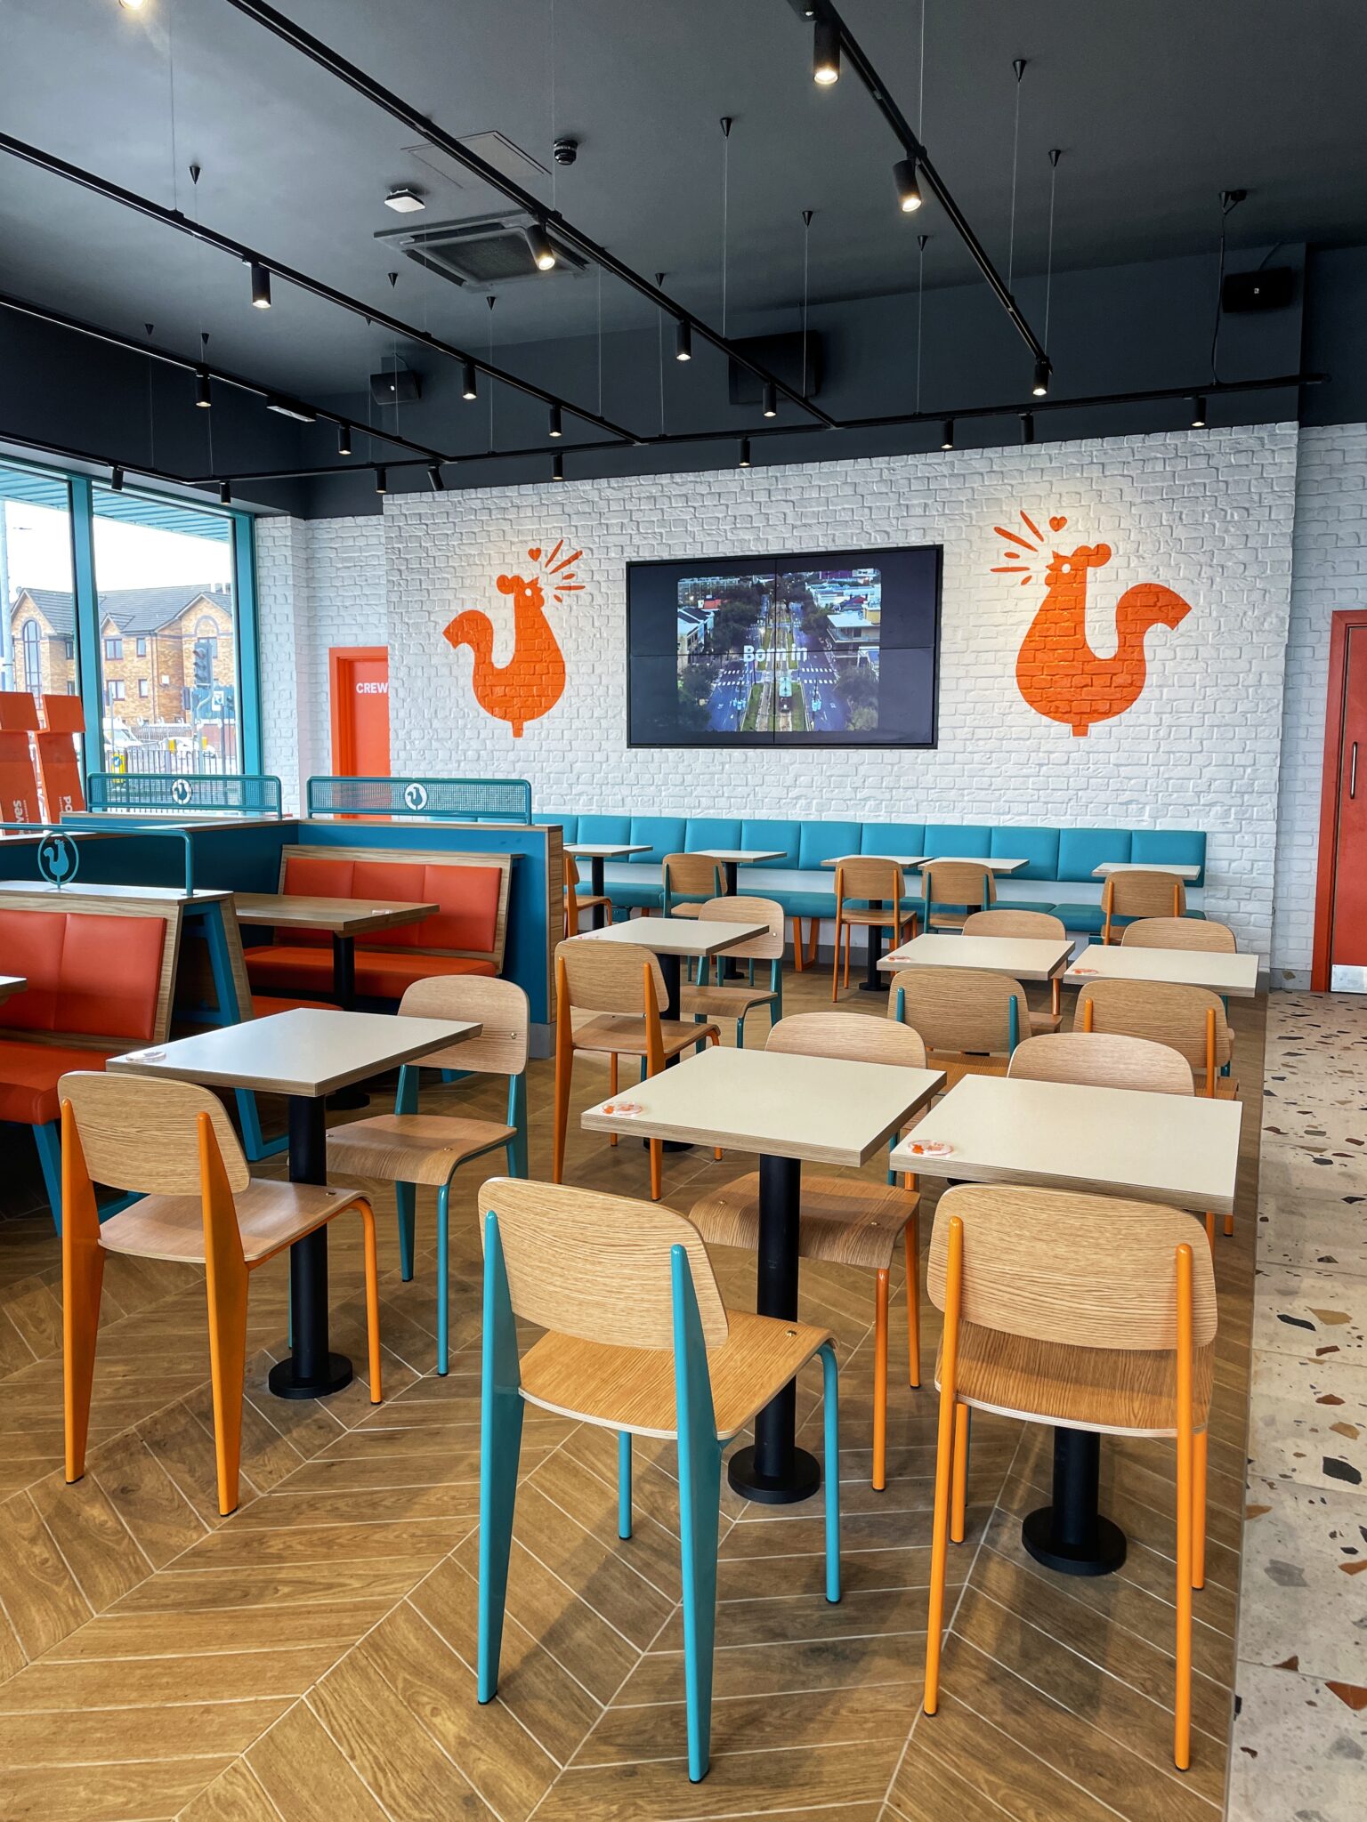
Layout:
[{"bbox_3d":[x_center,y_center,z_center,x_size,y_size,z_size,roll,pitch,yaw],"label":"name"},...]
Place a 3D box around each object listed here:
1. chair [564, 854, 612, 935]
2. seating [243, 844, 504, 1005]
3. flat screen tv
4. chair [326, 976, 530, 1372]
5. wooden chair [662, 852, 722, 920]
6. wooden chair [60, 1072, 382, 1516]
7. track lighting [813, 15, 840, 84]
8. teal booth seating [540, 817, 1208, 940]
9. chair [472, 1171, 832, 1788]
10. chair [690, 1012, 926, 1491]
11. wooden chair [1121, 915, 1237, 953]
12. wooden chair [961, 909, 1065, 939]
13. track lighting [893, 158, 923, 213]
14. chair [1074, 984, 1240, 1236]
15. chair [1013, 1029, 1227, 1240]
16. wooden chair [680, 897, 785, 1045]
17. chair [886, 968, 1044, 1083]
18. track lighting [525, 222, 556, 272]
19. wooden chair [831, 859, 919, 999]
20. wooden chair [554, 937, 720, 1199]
[{"bbox_3d":[-0.736,-0.016,8.607,0.415,0.790,0.495,4,8,29],"label":"chair"},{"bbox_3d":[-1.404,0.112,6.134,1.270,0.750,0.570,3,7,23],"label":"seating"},{"bbox_3d":[0.614,-1.655,8.792,2.113,1.227,0.090,3,7,23],"label":"flat screen tv"},{"bbox_3d":[-0.633,0.597,3.263,0.418,0.802,0.491,3,7,20],"label":"chair"},{"bbox_3d":[0.136,0.057,7.939,0.418,0.802,0.491,3,7,22],"label":"wooden chair"},{"bbox_3d":[-0.919,0.667,2.709,0.415,0.790,0.495,3,7,19],"label":"wooden chair"},{"bbox_3d":[0.350,-2.115,3.358,0.065,0.142,0.065,0,7,0],"label":"track lighting"},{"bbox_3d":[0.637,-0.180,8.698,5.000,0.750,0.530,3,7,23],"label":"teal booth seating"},{"bbox_3d":[-0.032,0.738,2.072,0.418,0.802,0.491,4,7,27],"label":"chair"},{"bbox_3d":[0.268,0.655,2.797,0.418,0.802,0.491,3,7,21],"label":"chair"},{"bbox_3d":[1.640,0.452,4.588,0.418,0.802,0.491,3,7,21],"label":"wooden chair"},{"bbox_3d":[1.126,0.429,4.767,0.418,0.802,0.491,2,7,17],"label":"wooden chair"},{"bbox_3d":[0.689,-2.222,4.200,0.064,0.155,0.064,-3,-10,-27],"label":"track lighting"},{"bbox_3d":[1.290,0.558,3.751,0.415,0.790,0.495,3,7,25],"label":"chair"},{"bbox_3d":[0.766,0.678,2.614,0.418,0.802,0.491,3,7,21],"label":"chair"},{"bbox_3d":[0.134,0.375,5.200,0.418,0.802,0.491,4,8,29],"label":"wooden chair"},{"bbox_3d":[0.804,0.530,3.889,0.418,0.802,0.491,3,7,20],"label":"chair"},{"bbox_3d":[-0.490,-2.278,4.700,0.064,0.155,0.064,-26,-12,39],"label":"track lighting"},{"bbox_3d":[1.079,0.096,7.723,0.415,0.790,0.495,2,7,18],"label":"wooden chair"},{"bbox_3d":[-0.150,0.461,4.447,0.418,0.802,0.491,3,7,24],"label":"wooden chair"}]

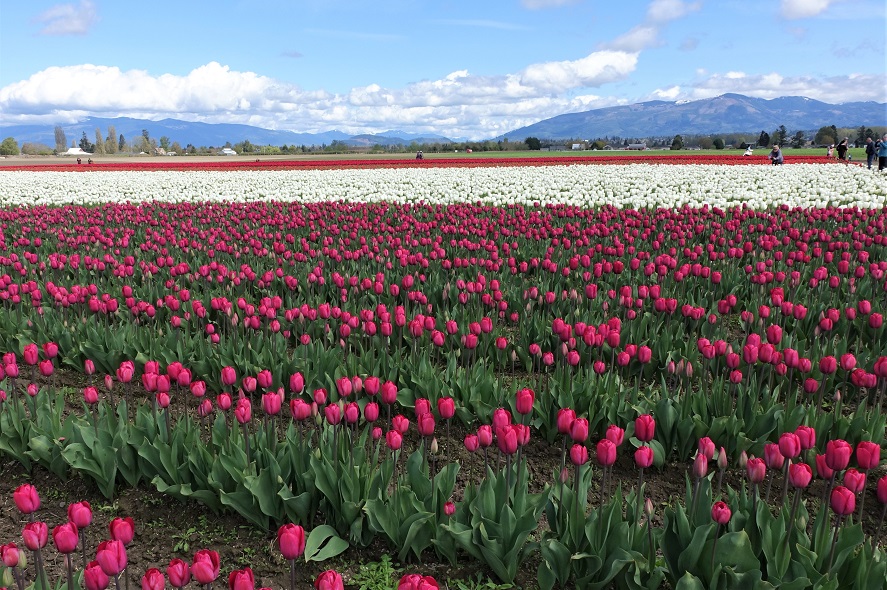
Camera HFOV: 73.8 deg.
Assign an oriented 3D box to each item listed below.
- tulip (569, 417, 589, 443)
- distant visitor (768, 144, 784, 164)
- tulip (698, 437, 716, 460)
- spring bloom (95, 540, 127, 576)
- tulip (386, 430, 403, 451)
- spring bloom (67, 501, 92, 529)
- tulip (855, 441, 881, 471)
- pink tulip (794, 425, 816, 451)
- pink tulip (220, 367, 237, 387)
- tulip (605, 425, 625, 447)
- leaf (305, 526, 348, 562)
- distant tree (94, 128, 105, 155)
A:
[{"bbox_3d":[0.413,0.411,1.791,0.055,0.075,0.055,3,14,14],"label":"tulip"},{"bbox_3d":[14.660,-5.939,26.165,0.620,1.380,0.620,10,17,36],"label":"distant visitor"},{"bbox_3d":[0.692,0.402,1.546,0.040,0.061,0.040,0,14,0],"label":"tulip"},{"bbox_3d":[-0.665,0.529,1.188,0.061,0.074,0.061,-10,16,-32],"label":"spring bloom"},{"bbox_3d":[-0.145,0.431,1.751,0.044,0.059,0.044,0,14,0],"label":"tulip"},{"bbox_3d":[-0.763,0.462,1.240,0.046,0.054,0.046,0,14,0],"label":"spring bloom"},{"bbox_3d":[1.185,0.448,1.645,0.052,0.081,0.052,10,17,37],"label":"tulip"},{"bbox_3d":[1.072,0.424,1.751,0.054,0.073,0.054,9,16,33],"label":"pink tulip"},{"bbox_3d":[-0.730,0.277,2.006,0.048,0.065,0.048,0,14,0],"label":"pink tulip"},{"bbox_3d":[0.524,0.429,1.801,0.053,0.067,0.053,4,15,17],"label":"tulip"},{"bbox_3d":[-0.359,0.762,1.812,0.133,0.085,0.085,0,14,0],"label":"leaf"},{"bbox_3d":[-244.295,-108.749,420.000,5.900,18.600,5.900,-8,16,-28],"label":"distant tree"}]

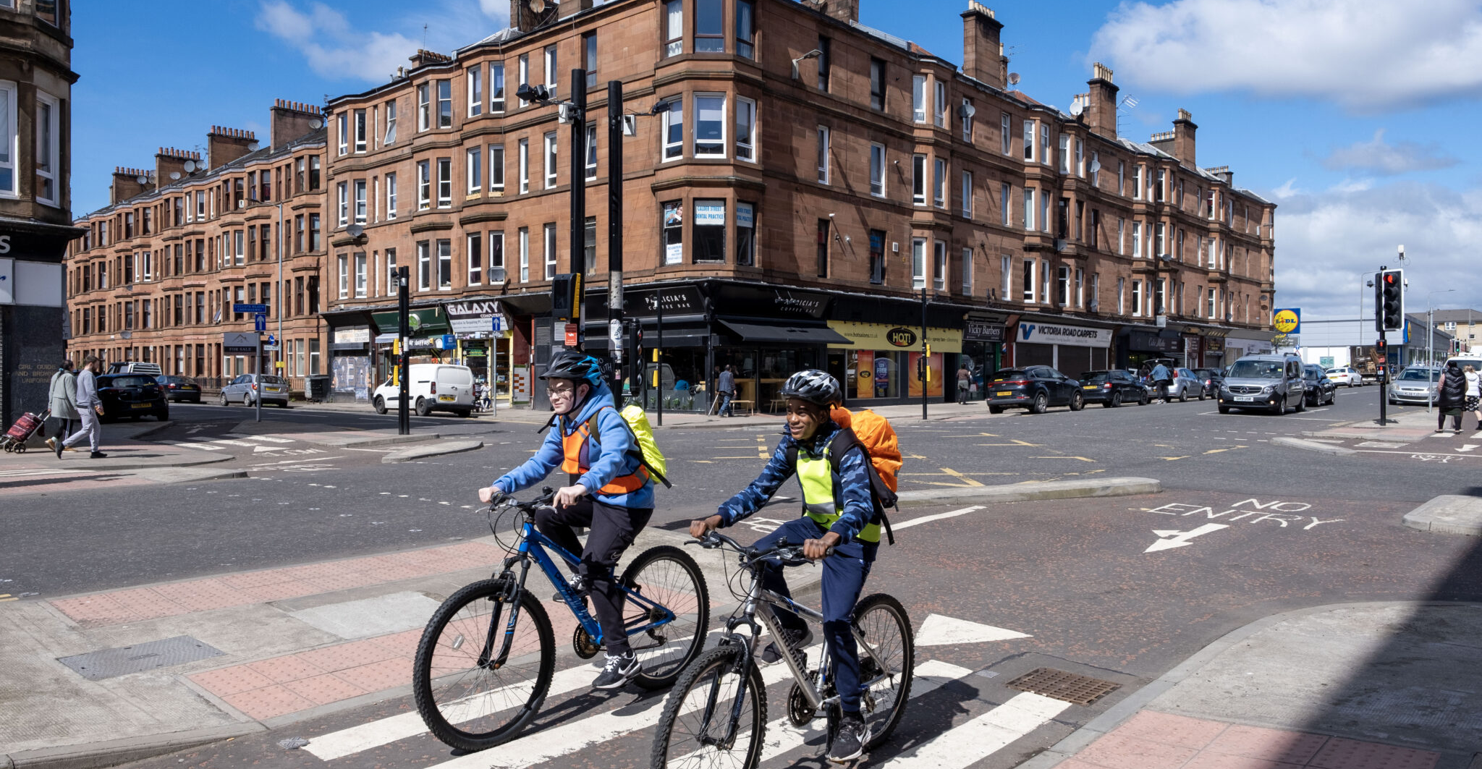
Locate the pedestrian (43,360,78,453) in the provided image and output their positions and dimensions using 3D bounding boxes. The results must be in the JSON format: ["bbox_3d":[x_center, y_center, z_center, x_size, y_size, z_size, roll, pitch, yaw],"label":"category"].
[{"bbox_3d":[-11.865,0.374,18.700,0.480,1.640,0.550,1,1,42],"label":"pedestrian"}]

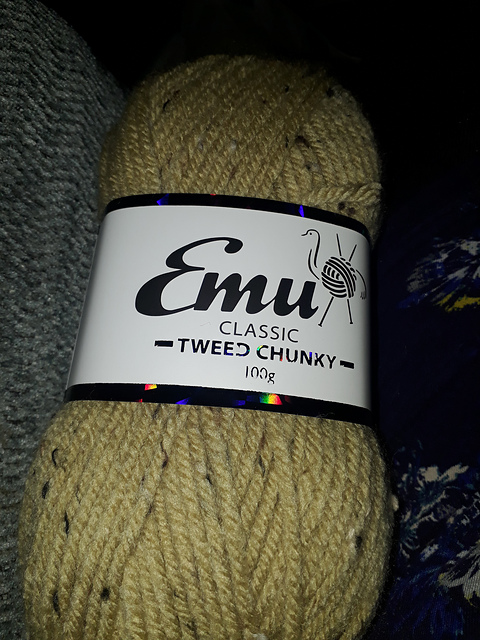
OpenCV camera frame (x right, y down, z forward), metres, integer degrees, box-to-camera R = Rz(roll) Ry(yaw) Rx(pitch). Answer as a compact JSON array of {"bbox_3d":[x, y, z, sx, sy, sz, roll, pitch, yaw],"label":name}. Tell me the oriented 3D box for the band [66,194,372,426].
[{"bbox_3d":[-0.004,0.001,0.158,0.088,0.054,0.061,6,73,-3],"label":"band"}]

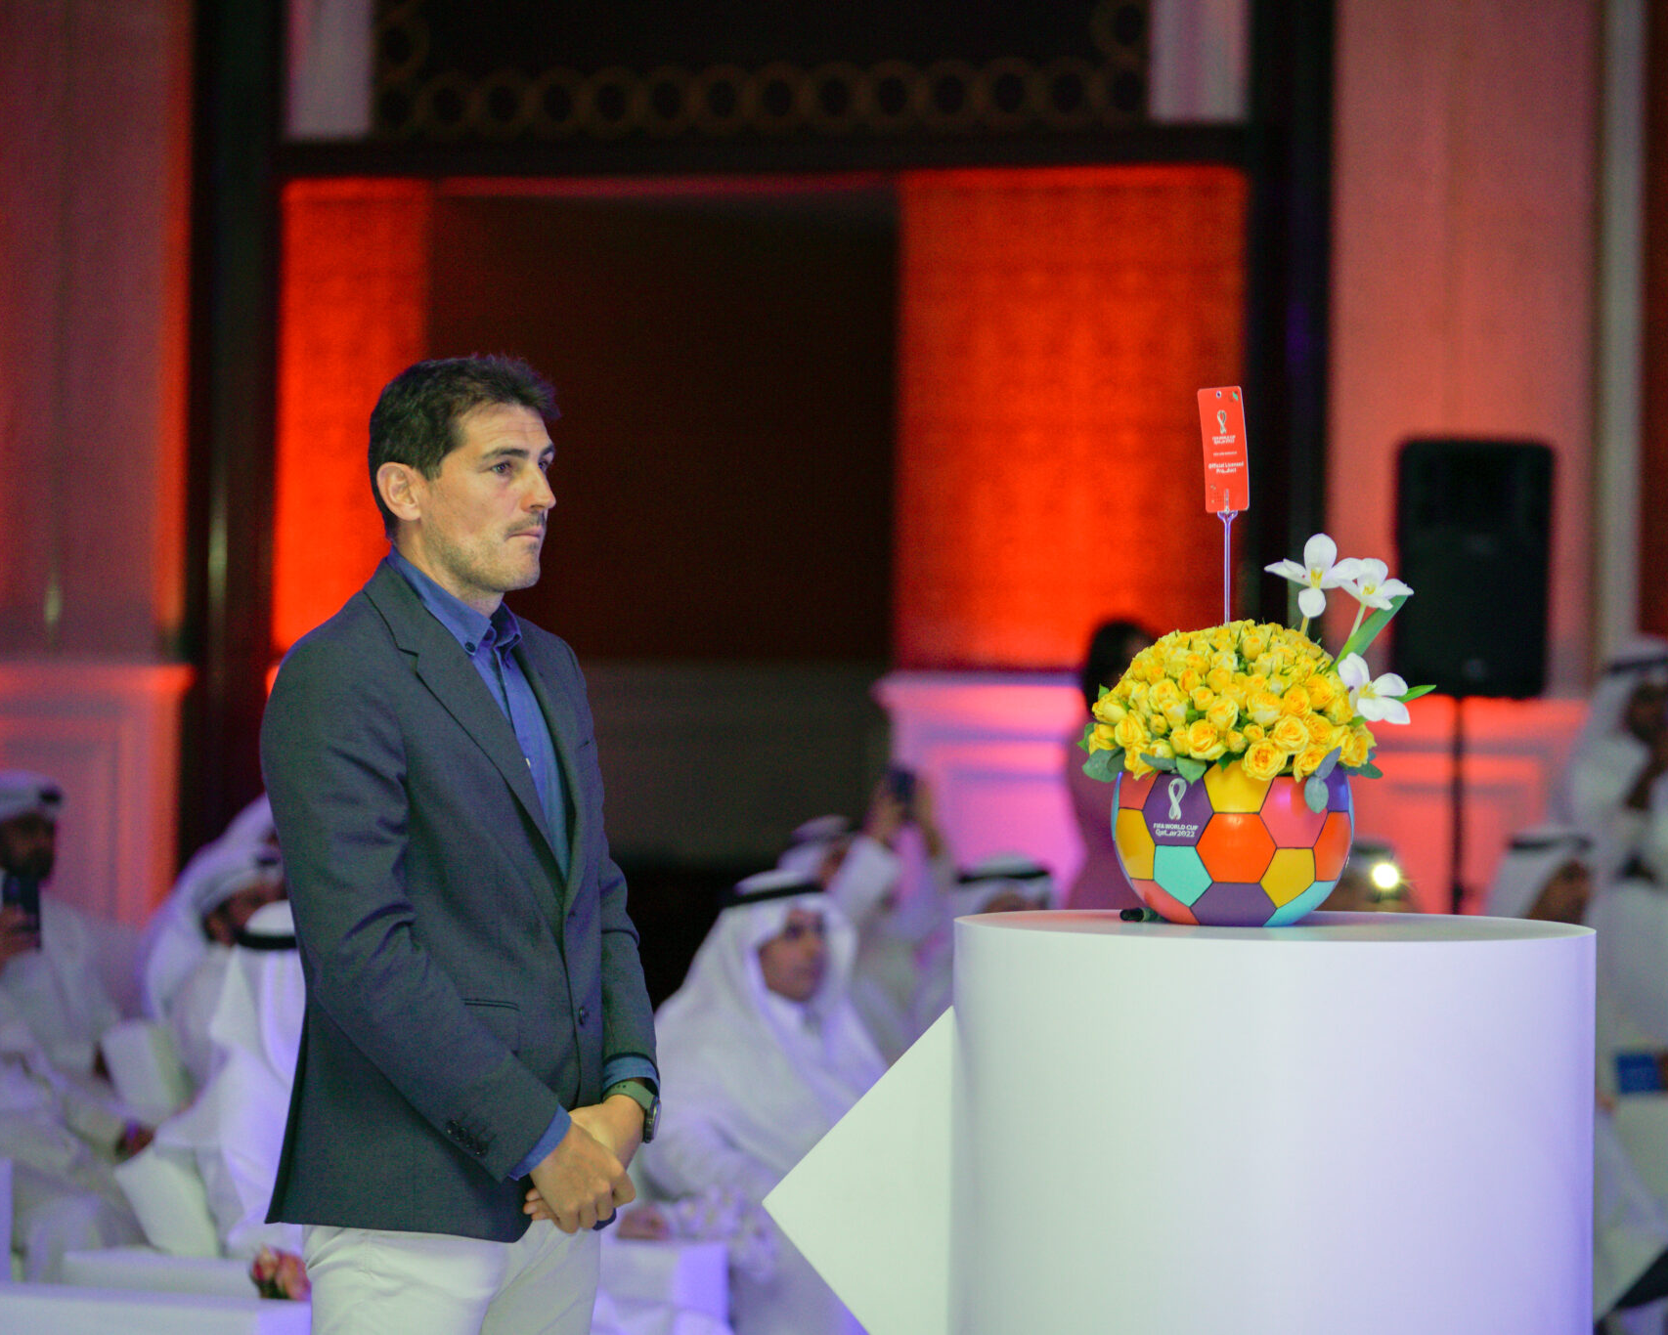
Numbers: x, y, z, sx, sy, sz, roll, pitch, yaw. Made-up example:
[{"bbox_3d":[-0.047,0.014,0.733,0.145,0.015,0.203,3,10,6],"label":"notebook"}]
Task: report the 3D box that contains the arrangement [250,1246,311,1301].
[{"bbox_3d":[-1.031,1.144,12.900,0.150,0.110,0.150,1,1,0],"label":"arrangement"}]

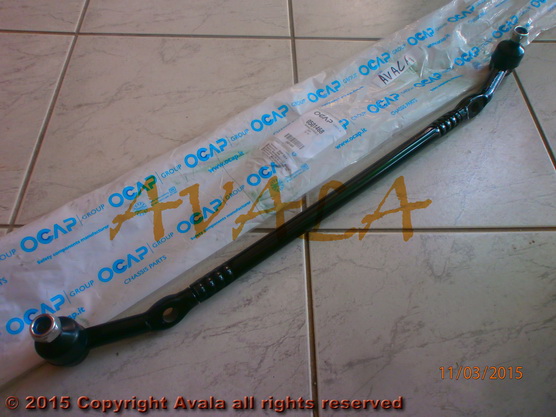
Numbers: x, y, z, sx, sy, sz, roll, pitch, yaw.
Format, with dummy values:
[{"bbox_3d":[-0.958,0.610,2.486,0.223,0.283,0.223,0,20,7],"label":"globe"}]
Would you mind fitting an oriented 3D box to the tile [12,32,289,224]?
[{"bbox_3d":[-0.139,-0.120,0.587,0.330,0.009,0.330,0,59,-3],"label":"tile"}]

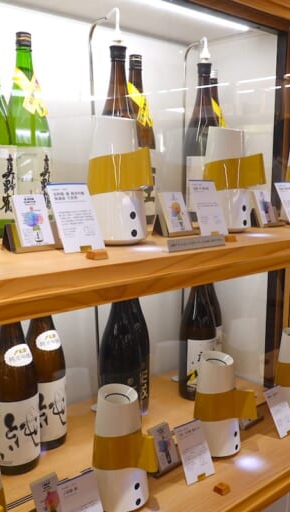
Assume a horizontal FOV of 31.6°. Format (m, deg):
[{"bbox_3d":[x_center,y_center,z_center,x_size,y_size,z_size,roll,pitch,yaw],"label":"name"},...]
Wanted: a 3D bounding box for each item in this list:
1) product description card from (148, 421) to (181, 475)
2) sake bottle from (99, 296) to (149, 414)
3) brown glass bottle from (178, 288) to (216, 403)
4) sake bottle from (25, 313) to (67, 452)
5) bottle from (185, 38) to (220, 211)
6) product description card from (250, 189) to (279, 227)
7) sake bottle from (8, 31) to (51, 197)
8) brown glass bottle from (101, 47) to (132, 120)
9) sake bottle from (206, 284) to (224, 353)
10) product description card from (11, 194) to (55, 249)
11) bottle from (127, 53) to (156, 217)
[{"bbox_3d":[0.040,0.406,1.083,0.054,0.089,0.007,-8,-12,-41],"label":"product description card"},{"bbox_3d":[-0.057,0.240,1.293,0.105,0.405,0.105,-8,12,-40],"label":"sake bottle"},{"bbox_3d":[0.148,0.190,1.435,0.105,0.405,0.105,0,9,0],"label":"brown glass bottle"},{"bbox_3d":[-0.243,0.253,1.217,0.105,0.402,0.105,-8,12,-40],"label":"sake bottle"},{"bbox_3d":[0.154,-0.307,1.330,0.105,0.420,0.105,0,9,0],"label":"bottle"},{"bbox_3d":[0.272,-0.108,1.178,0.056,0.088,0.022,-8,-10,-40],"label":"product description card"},{"bbox_3d":[-0.252,-0.258,1.093,0.105,0.405,0.105,-8,12,-40],"label":"sake bottle"},{"bbox_3d":[-0.061,-0.275,1.199,0.105,0.405,0.105,-8,12,-40],"label":"brown glass bottle"},{"bbox_3d":[0.178,0.175,1.538,0.105,0.402,0.105,-8,12,-40],"label":"sake bottle"},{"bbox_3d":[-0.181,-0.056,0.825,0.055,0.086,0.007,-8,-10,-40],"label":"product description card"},{"bbox_3d":[-0.024,-0.290,1.281,0.105,0.402,0.105,0,9,0],"label":"bottle"}]

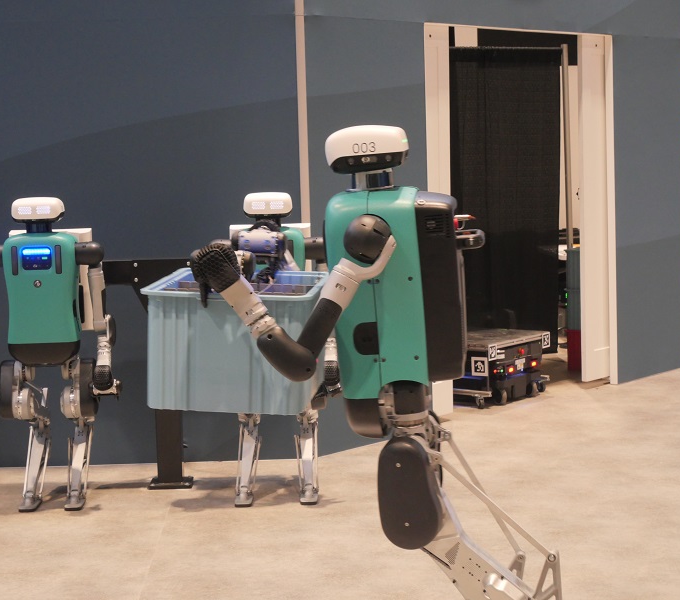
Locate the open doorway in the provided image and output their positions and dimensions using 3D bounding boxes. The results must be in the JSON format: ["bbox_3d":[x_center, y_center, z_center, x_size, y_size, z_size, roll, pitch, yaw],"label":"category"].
[{"bbox_3d":[1.171,-0.521,9.544,0.150,2.406,2.024,4,8,43],"label":"open doorway"}]

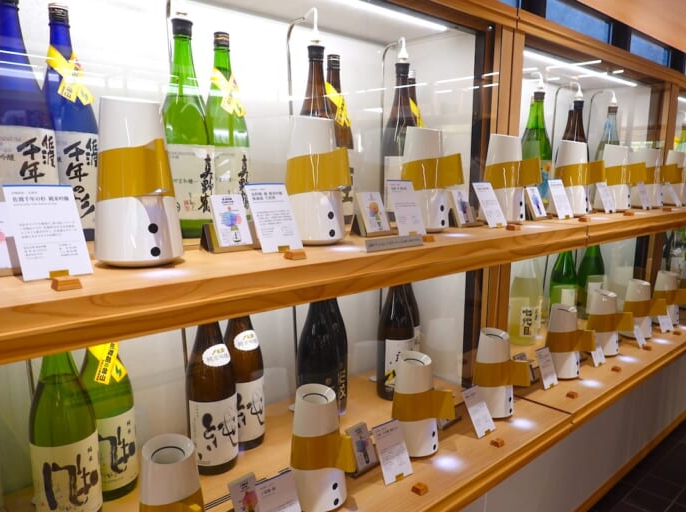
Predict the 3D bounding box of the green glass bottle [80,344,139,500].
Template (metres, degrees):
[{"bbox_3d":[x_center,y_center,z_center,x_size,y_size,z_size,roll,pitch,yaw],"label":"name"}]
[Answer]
[{"bbox_3d":[-0.478,0.282,1.033,0.105,0.402,0.105,-8,12,-40],"label":"green glass bottle"}]

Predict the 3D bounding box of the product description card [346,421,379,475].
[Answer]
[{"bbox_3d":[0.040,0.406,1.083,0.054,0.089,0.007,-8,-12,-41],"label":"product description card"}]

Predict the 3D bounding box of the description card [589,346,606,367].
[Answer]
[{"bbox_3d":[0.828,0.305,1.682,0.072,0.110,0.004,-8,-12,-40],"label":"description card"}]

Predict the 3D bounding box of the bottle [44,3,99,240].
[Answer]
[{"bbox_3d":[-0.486,-0.230,0.904,0.105,0.402,0.105,-8,12,-40],"label":"bottle"}]

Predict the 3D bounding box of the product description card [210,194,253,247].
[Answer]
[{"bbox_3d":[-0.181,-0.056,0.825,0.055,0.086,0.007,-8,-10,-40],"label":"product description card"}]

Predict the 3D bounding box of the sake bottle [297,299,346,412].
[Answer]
[{"bbox_3d":[-0.057,0.240,1.293,0.105,0.405,0.105,-8,12,-40],"label":"sake bottle"}]

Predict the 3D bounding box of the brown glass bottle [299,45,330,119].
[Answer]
[{"bbox_3d":[-0.061,-0.275,1.199,0.105,0.405,0.105,-8,12,-40],"label":"brown glass bottle"}]

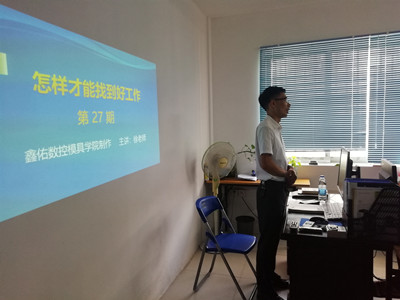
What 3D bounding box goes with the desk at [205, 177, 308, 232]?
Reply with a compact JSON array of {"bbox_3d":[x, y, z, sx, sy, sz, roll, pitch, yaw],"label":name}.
[{"bbox_3d":[0.672,0.710,3.536,1.170,0.750,0.370,0,6,17],"label":"desk"}]

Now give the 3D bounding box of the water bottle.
[{"bbox_3d":[1.039,0.314,2.523,0.065,0.215,0.065,0,6,17],"label":"water bottle"}]

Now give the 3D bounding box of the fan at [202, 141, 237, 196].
[{"bbox_3d":[0.199,0.519,3.337,0.410,1.200,0.380,-5,7,-27],"label":"fan"}]

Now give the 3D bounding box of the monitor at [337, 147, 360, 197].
[{"bbox_3d":[1.234,0.218,2.419,0.180,0.420,0.460,0,6,17],"label":"monitor"}]

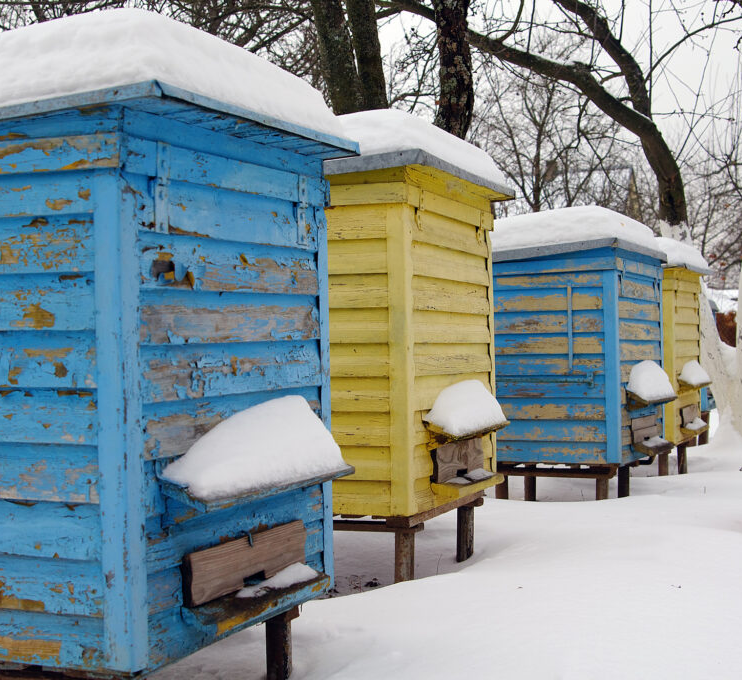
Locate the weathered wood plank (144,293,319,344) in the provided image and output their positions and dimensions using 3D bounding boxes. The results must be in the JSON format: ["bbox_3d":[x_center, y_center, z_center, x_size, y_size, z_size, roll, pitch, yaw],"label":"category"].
[{"bbox_3d":[-0.235,-0.040,2.066,0.020,0.087,0.557,-1,0,27],"label":"weathered wood plank"}]

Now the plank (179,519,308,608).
[{"bbox_3d":[-0.214,0.378,2.042,0.028,0.090,0.356,-1,0,27],"label":"plank"}]

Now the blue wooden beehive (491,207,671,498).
[{"bbox_3d":[0.828,0.059,5.035,0.713,1.185,0.682,-1,0,27],"label":"blue wooden beehive"}]

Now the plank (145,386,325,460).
[{"bbox_3d":[-0.231,0.136,2.066,0.020,0.088,0.557,-1,0,27],"label":"plank"}]

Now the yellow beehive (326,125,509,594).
[{"bbox_3d":[-0.059,0.016,3.281,0.713,1.230,0.698,-1,0,24],"label":"yellow beehive"}]

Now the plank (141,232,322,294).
[{"bbox_3d":[-0.237,-0.126,2.067,0.020,0.086,0.557,-1,0,27],"label":"plank"}]

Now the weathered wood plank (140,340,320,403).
[{"bbox_3d":[-0.233,0.048,2.066,0.020,0.088,0.557,-1,0,27],"label":"weathered wood plank"}]

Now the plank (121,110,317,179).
[{"bbox_3d":[-0.242,-0.332,2.067,0.020,0.036,0.614,-1,0,27],"label":"plank"}]

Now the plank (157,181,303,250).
[{"bbox_3d":[-0.236,-0.213,2.071,0.020,0.087,0.510,-1,0,27],"label":"plank"}]

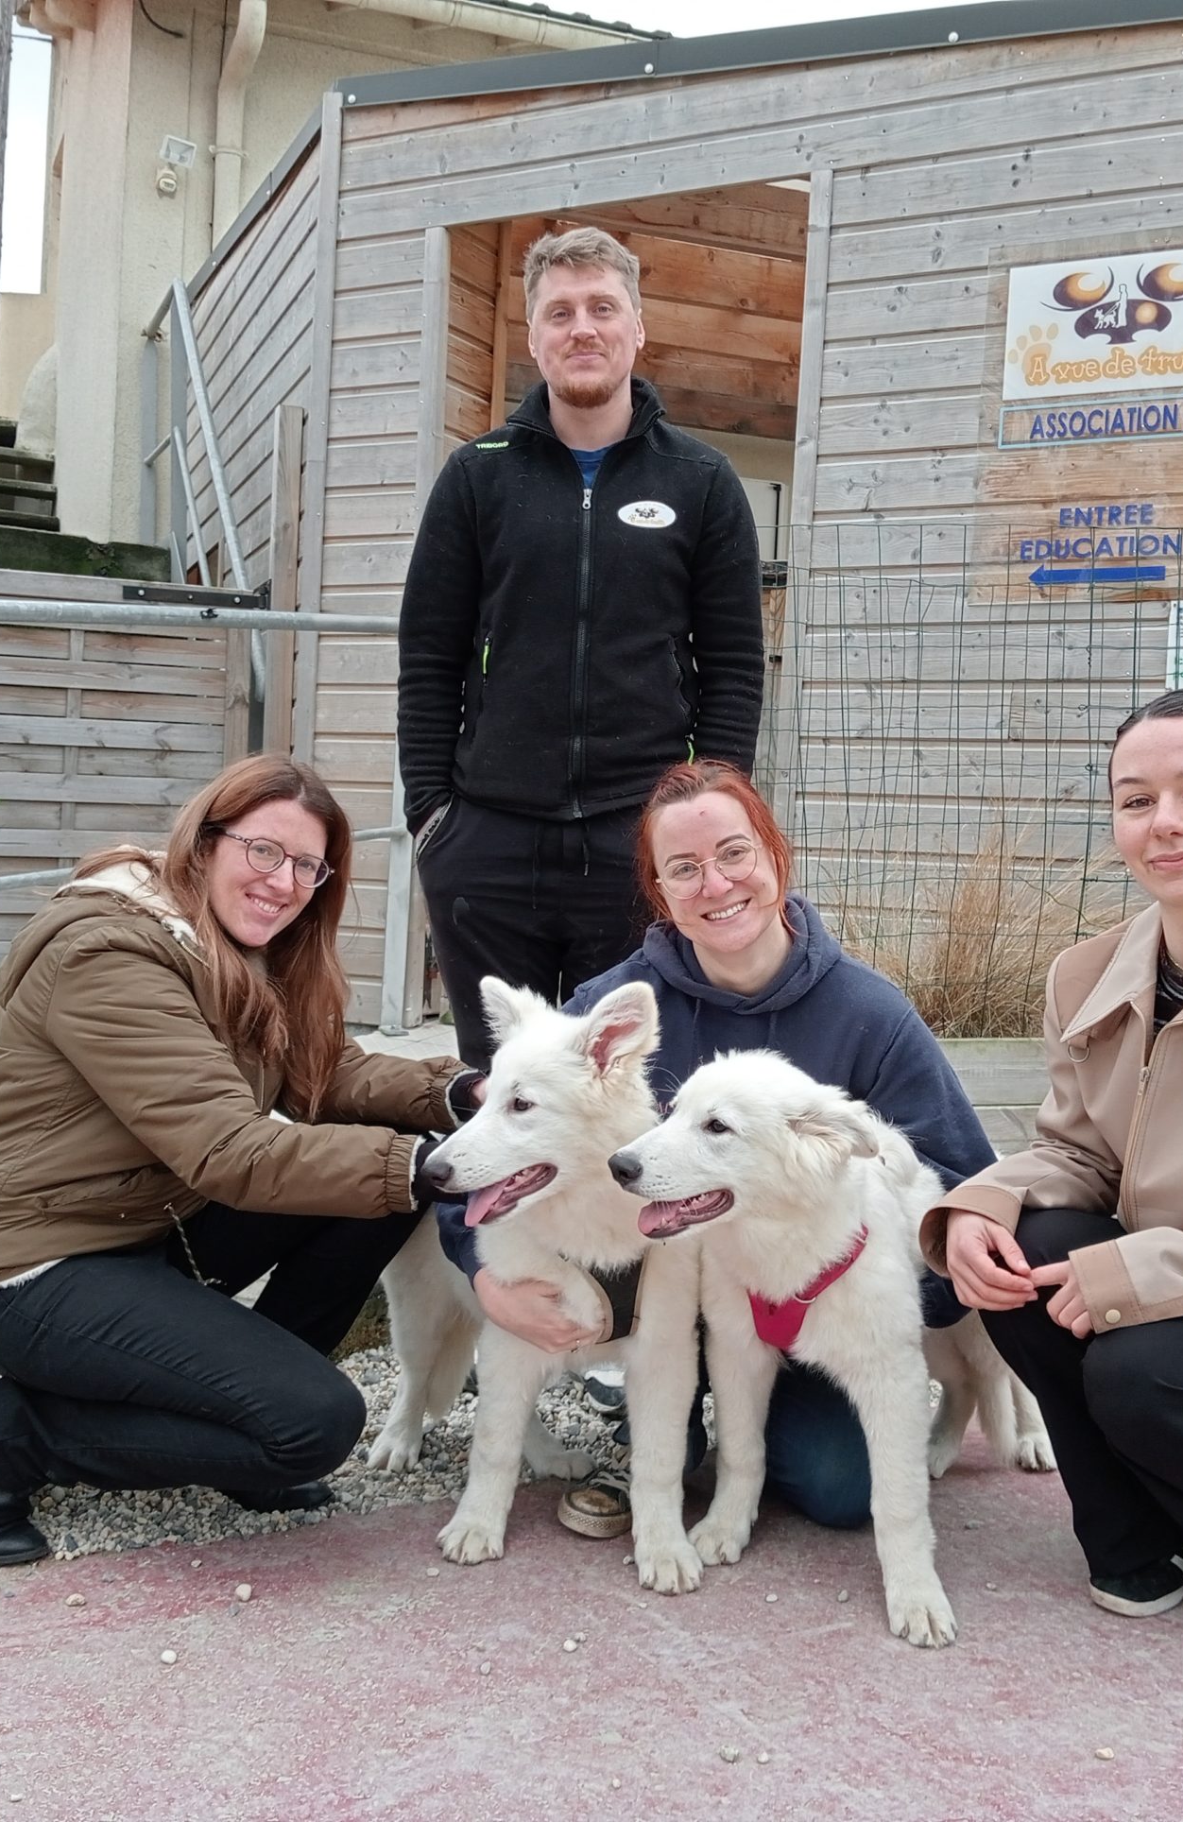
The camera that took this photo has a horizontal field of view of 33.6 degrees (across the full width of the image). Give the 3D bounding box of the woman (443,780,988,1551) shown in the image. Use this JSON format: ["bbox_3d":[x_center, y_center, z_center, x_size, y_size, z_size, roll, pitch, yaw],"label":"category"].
[{"bbox_3d":[0.155,0.280,2.450,0.620,0.920,0.660,3,2,3],"label":"woman"}]

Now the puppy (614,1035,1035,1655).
[{"bbox_3d":[0.300,0.446,2.250,0.360,0.595,0.760,4,2,27],"label":"puppy"}]

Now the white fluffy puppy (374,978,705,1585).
[{"bbox_3d":[-0.060,0.410,2.410,0.380,0.670,0.660,3,2,-6],"label":"white fluffy puppy"}]

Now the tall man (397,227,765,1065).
[{"bbox_3d":[-0.030,-0.156,3.000,0.560,1.780,0.340,3,2,-1],"label":"tall man"}]

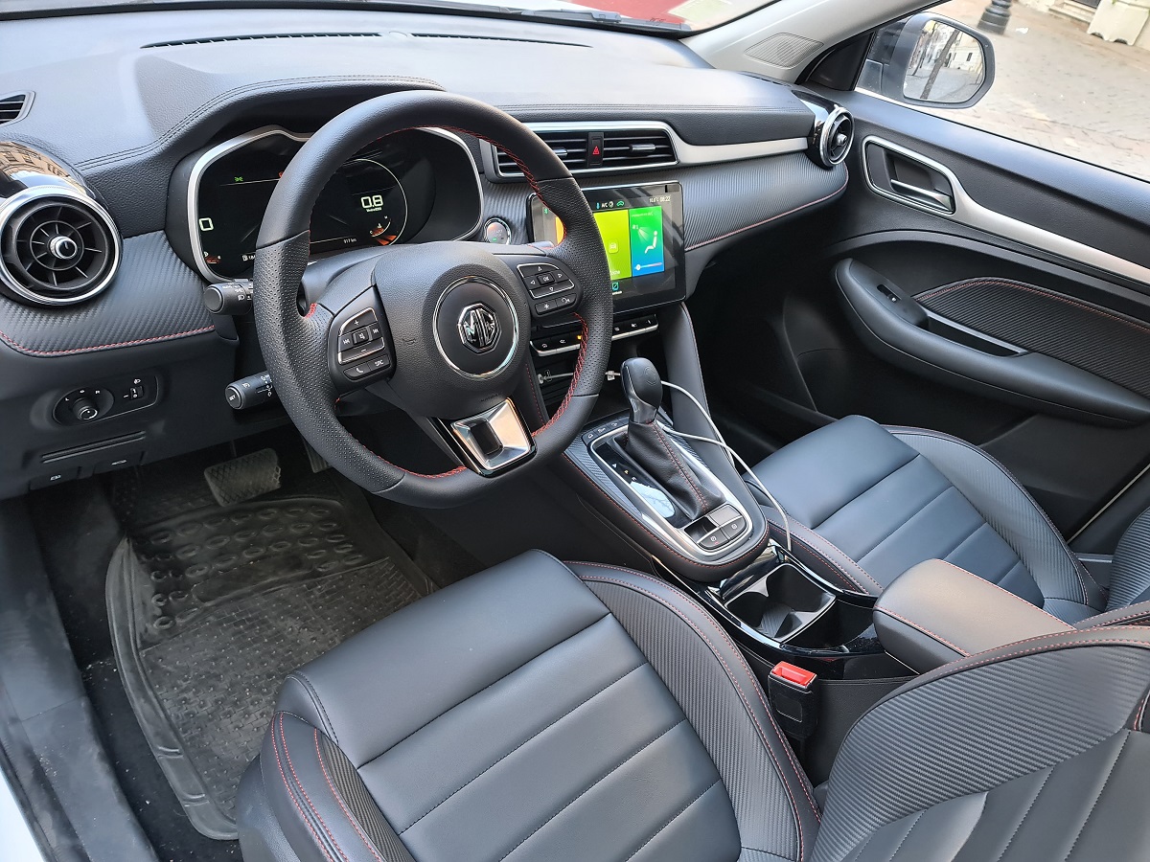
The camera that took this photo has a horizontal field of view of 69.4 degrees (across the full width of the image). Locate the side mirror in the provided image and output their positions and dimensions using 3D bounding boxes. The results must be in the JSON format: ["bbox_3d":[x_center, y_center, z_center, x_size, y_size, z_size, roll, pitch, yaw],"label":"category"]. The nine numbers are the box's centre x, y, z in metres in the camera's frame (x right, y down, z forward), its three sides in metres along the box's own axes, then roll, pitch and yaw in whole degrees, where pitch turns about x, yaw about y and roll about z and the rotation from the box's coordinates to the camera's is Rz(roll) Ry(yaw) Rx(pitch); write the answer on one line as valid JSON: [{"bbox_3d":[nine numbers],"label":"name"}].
[{"bbox_3d":[0.679,-0.720,1.600,0.230,0.158,0.130,-11,37,-28],"label":"side mirror"}]

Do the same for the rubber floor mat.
[{"bbox_3d":[-0.432,0.257,1.259,0.445,0.060,0.595,-18,41,-35],"label":"rubber floor mat"}]

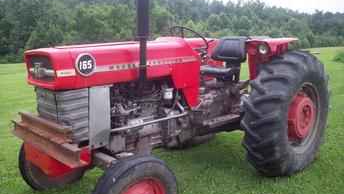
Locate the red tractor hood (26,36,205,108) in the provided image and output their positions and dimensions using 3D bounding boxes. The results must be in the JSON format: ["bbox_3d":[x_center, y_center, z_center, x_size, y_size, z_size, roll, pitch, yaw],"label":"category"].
[{"bbox_3d":[-0.447,-0.188,3.338,1.580,0.700,0.520,-8,13,-43],"label":"red tractor hood"}]

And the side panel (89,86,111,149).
[{"bbox_3d":[-0.582,0.163,2.954,0.195,0.510,0.040,-8,13,-43],"label":"side panel"}]

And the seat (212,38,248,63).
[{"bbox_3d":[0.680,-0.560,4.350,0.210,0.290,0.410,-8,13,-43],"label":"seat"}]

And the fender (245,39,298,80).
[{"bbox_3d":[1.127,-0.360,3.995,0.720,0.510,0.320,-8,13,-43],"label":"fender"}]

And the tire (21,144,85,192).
[{"bbox_3d":[-1.177,0.628,3.700,0.675,0.675,0.190,-8,13,-43],"label":"tire"}]

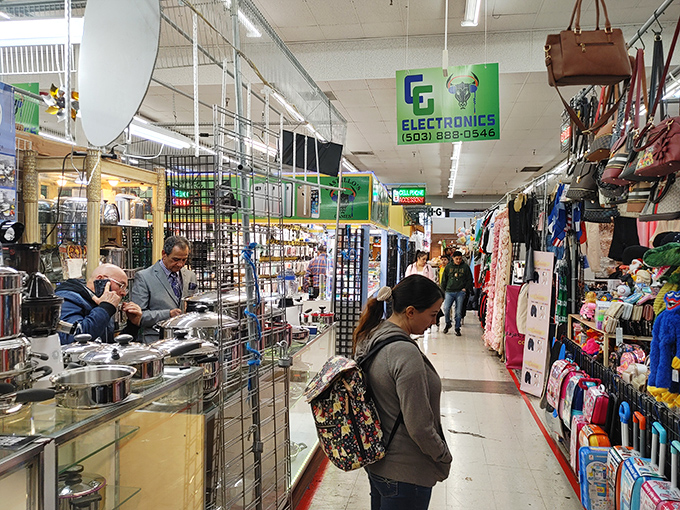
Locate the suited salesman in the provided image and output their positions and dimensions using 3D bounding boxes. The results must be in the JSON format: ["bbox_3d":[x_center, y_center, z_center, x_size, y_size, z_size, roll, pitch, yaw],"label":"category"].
[{"bbox_3d":[-1.093,0.733,3.205,0.340,1.690,0.480,0,1,41],"label":"suited salesman"}]

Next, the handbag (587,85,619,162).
[{"bbox_3d":[1.599,-0.804,3.100,0.130,0.461,0.260,0,0,9],"label":"handbag"}]

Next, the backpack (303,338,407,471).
[{"bbox_3d":[0.026,0.542,1.780,0.170,0.380,0.260,-16,8,-27],"label":"backpack"}]

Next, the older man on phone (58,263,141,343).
[{"bbox_3d":[-1.192,0.808,2.506,0.480,1.550,0.470,0,0,12],"label":"older man on phone"}]

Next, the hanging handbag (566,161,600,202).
[{"bbox_3d":[1.709,-0.525,3.600,0.220,0.268,0.120,0,0,34],"label":"hanging handbag"}]

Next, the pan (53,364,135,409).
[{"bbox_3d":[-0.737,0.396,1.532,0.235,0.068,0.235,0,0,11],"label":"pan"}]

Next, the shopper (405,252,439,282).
[{"bbox_3d":[1.357,0.742,8.506,0.520,1.600,0.330,0,0,6],"label":"shopper"}]

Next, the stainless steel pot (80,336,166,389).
[{"bbox_3d":[-0.772,0.354,1.801,0.275,0.148,0.275,0,0,0],"label":"stainless steel pot"}]

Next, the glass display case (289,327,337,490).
[{"bbox_3d":[-0.417,1.089,3.722,0.500,0.970,1.450,0,0,11],"label":"glass display case"}]

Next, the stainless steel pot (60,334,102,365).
[{"bbox_3d":[-1.014,0.366,2.021,0.170,0.120,0.170,0,0,0],"label":"stainless steel pot"}]

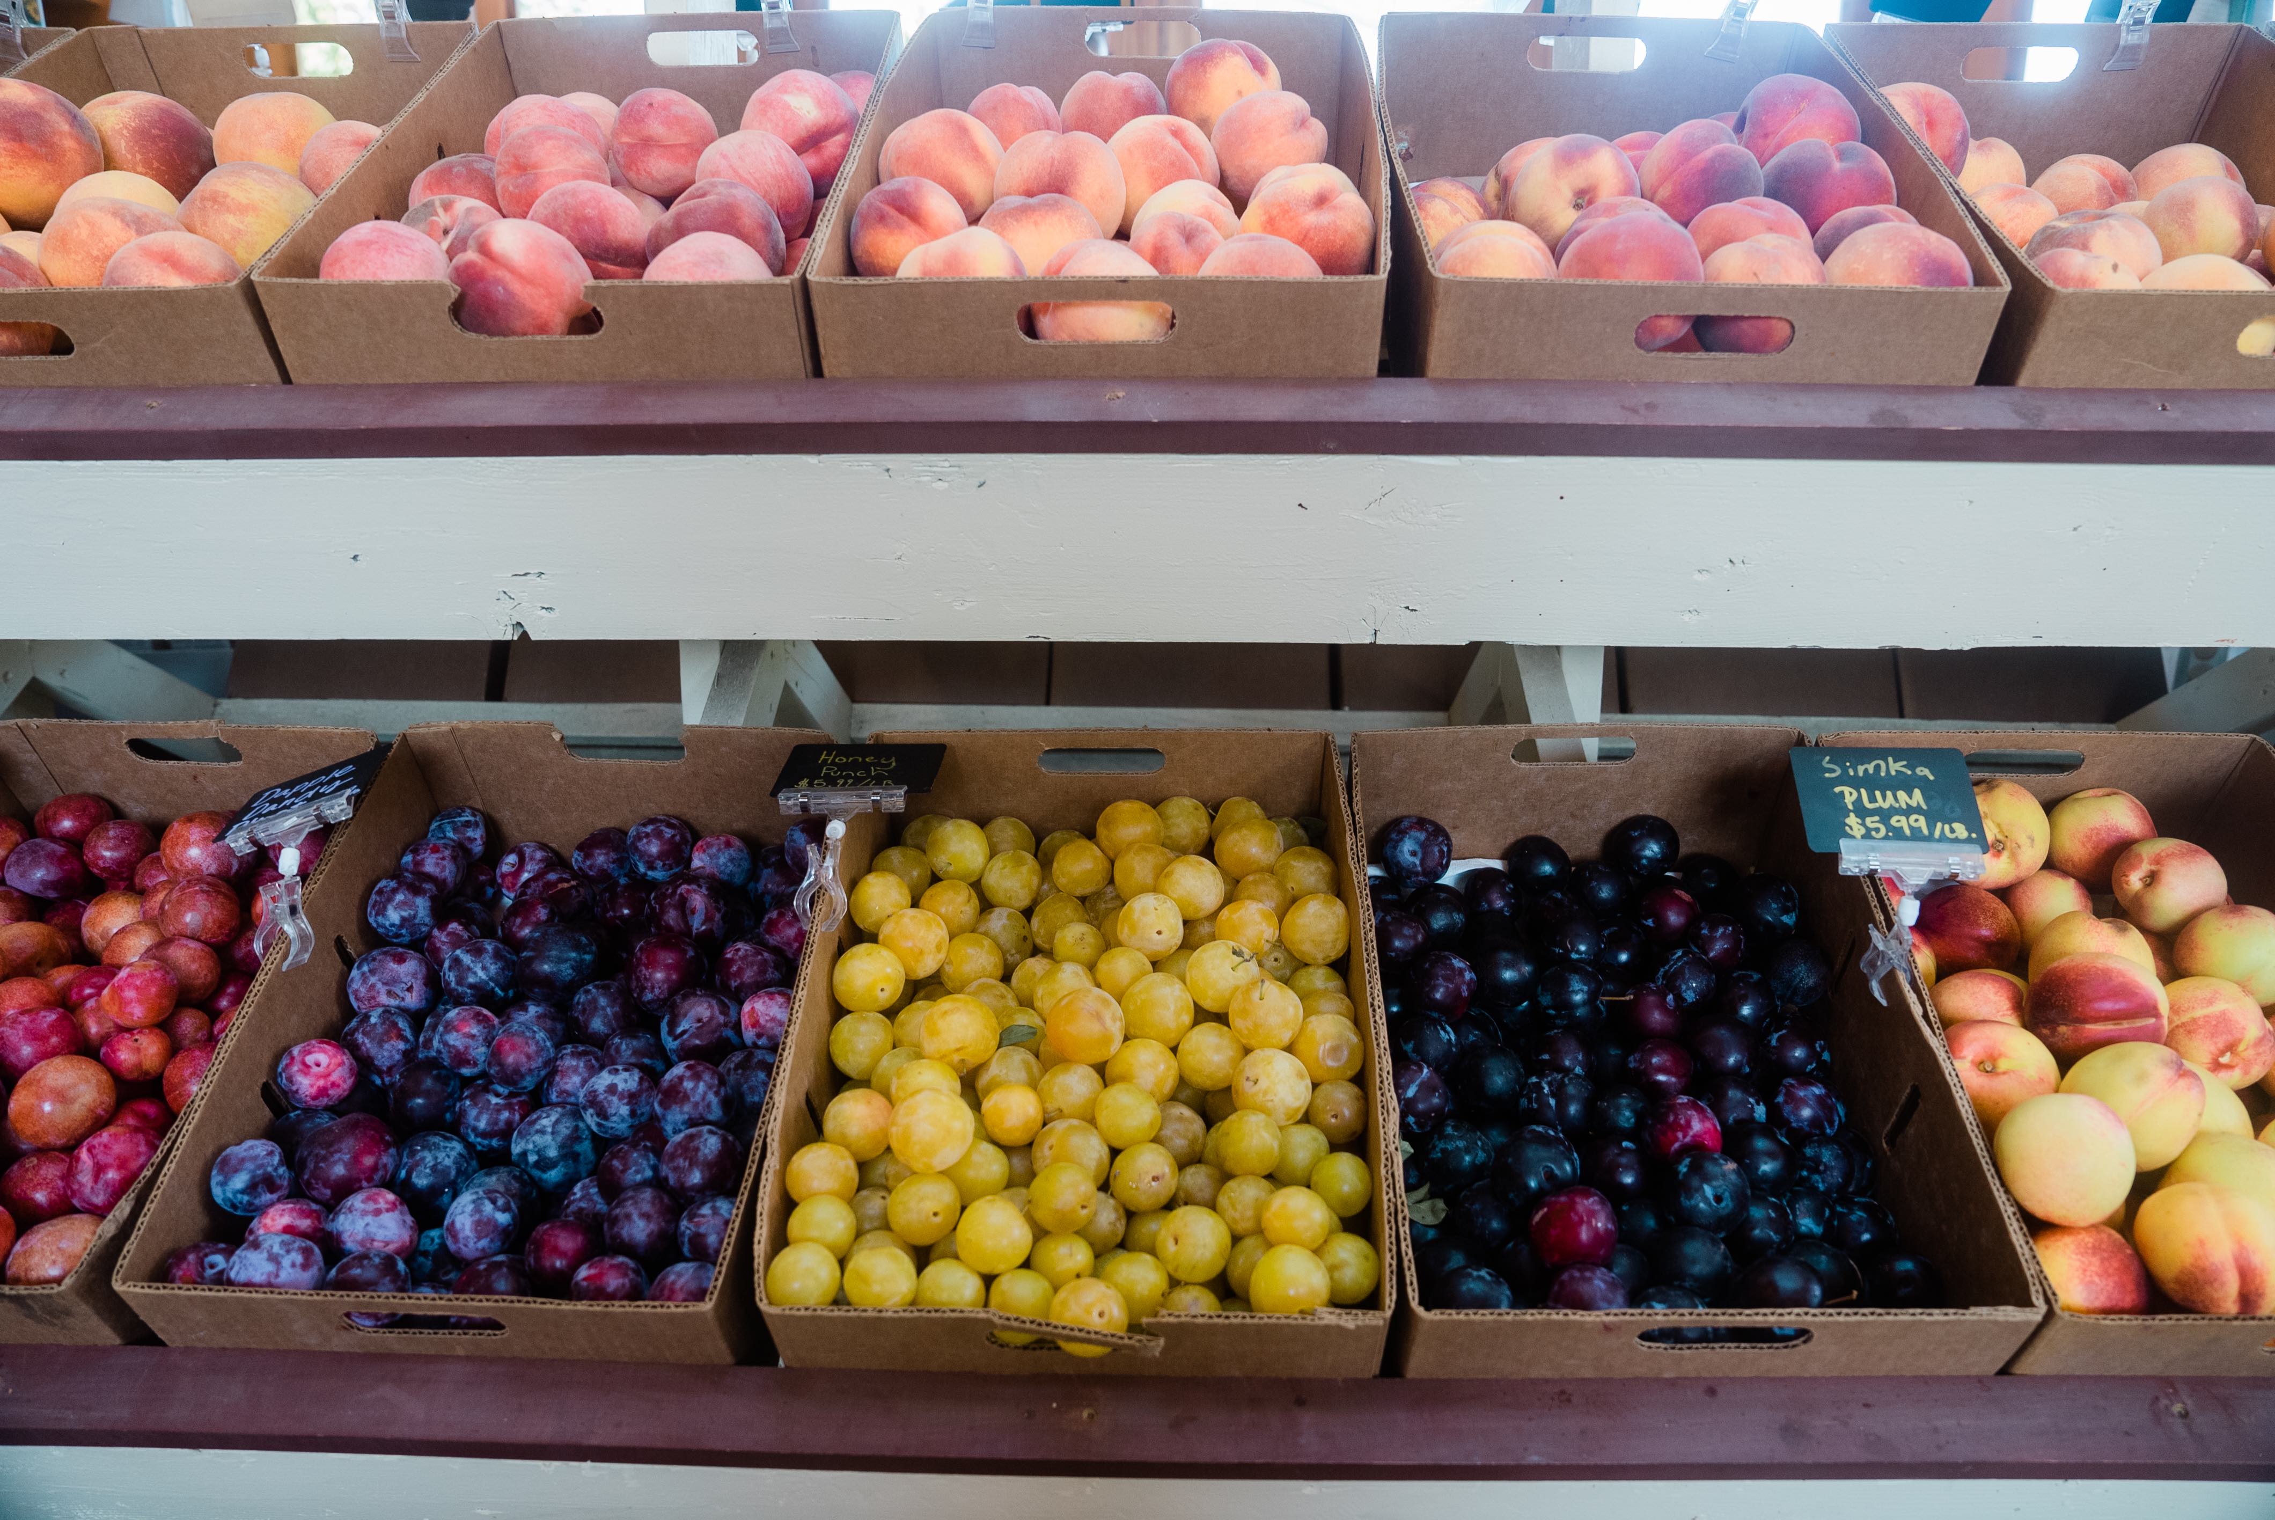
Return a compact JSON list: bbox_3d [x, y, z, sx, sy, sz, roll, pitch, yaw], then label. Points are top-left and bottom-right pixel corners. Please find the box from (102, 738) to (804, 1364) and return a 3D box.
[{"bbox_3d":[-0.356,0.167,0.942,0.304,0.126,0.405,0,45,2],"label":"box"}]

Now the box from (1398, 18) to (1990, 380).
[{"bbox_3d":[0.322,-0.351,0.997,0.304,0.126,0.405,2,44,3],"label":"box"}]

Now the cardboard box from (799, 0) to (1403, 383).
[{"bbox_3d":[-0.011,-0.348,0.988,0.304,0.126,0.405,2,44,3],"label":"cardboard box"}]

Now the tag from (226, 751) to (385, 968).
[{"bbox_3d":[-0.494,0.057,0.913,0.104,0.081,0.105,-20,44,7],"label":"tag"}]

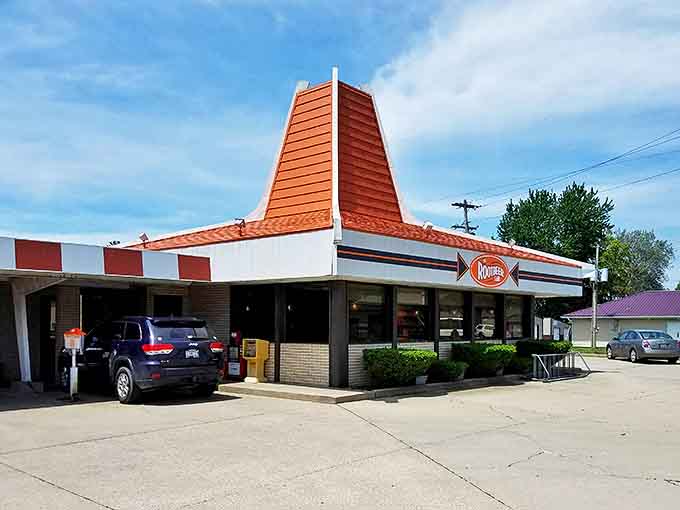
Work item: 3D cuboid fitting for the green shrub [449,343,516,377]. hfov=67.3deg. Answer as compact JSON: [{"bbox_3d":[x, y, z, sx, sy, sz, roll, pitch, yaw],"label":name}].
[{"bbox_3d":[4.108,3.003,14.573,2.000,0.950,0.730,7,-10,-39],"label":"green shrub"}]

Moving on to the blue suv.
[{"bbox_3d":[-4.760,2.344,11.919,4.800,1.770,1.980,-7,-11,41],"label":"blue suv"}]

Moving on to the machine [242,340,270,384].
[{"bbox_3d":[-2.133,2.726,13.298,0.500,1.140,0.430,-7,-11,40],"label":"machine"}]

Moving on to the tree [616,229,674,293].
[{"bbox_3d":[42.396,3.984,72.156,9.200,15.435,8.800,0,-8,0],"label":"tree"}]

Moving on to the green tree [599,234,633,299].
[{"bbox_3d":[34.186,4.137,64.054,6.000,12.854,6.000,0,-8,0],"label":"green tree"}]

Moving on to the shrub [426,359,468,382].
[{"bbox_3d":[2.752,3.031,13.451,1.100,0.580,0.660,7,-10,-39],"label":"shrub"}]

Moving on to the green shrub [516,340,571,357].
[{"bbox_3d":[6.641,3.274,16.591,2.000,0.980,0.800,7,-10,-39],"label":"green shrub"}]

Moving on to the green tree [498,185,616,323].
[{"bbox_3d":[23.256,0.650,55.459,12.300,17.343,11.500,0,-8,0],"label":"green tree"}]

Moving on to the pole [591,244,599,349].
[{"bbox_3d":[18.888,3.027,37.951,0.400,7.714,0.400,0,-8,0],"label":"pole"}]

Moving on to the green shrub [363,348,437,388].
[{"bbox_3d":[1.480,2.734,12.431,1.800,0.880,0.730,7,-10,-39],"label":"green shrub"}]

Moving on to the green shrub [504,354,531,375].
[{"bbox_3d":[5.283,3.338,15.507,0.950,0.550,0.620,7,-10,-39],"label":"green shrub"}]

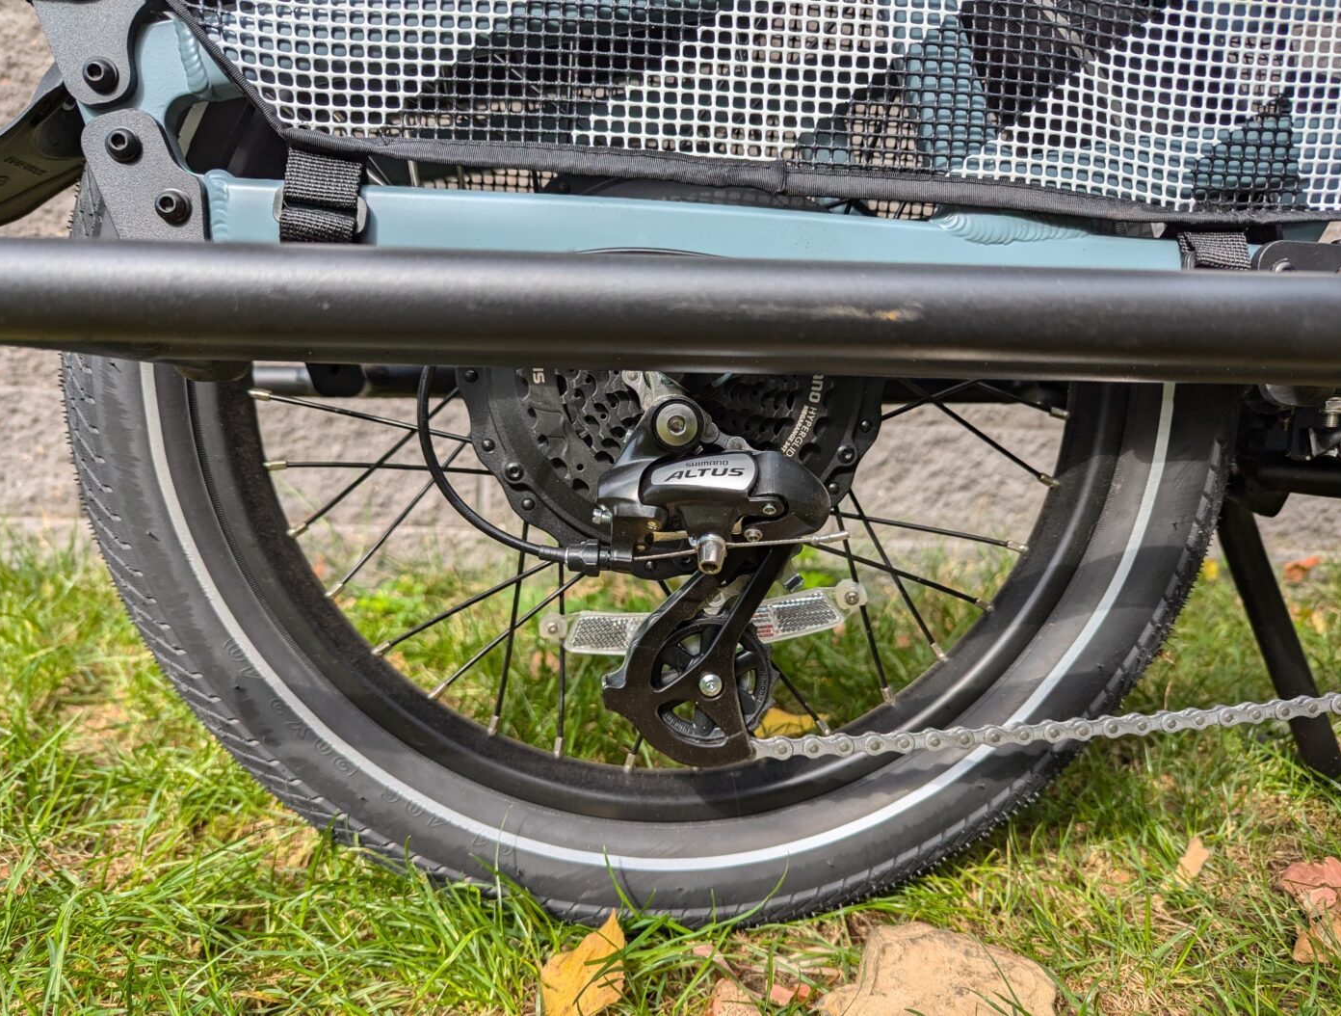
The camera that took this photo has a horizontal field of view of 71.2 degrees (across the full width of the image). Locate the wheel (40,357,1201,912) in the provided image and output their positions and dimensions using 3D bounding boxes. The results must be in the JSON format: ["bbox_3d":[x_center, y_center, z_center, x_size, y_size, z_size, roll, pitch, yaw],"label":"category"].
[{"bbox_3d":[0.004,-0.066,0.431,0.530,0.530,0.070,1,3,-5],"label":"wheel"}]

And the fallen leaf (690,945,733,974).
[{"bbox_3d":[0.018,0.192,0.400,0.020,0.007,0.016,1,3,0],"label":"fallen leaf"}]

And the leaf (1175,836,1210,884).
[{"bbox_3d":[0.282,0.189,0.505,0.020,0.016,0.028,1,3,0],"label":"leaf"}]

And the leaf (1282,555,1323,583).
[{"bbox_3d":[1.080,0.104,1.600,0.066,0.035,0.050,1,3,0],"label":"leaf"}]

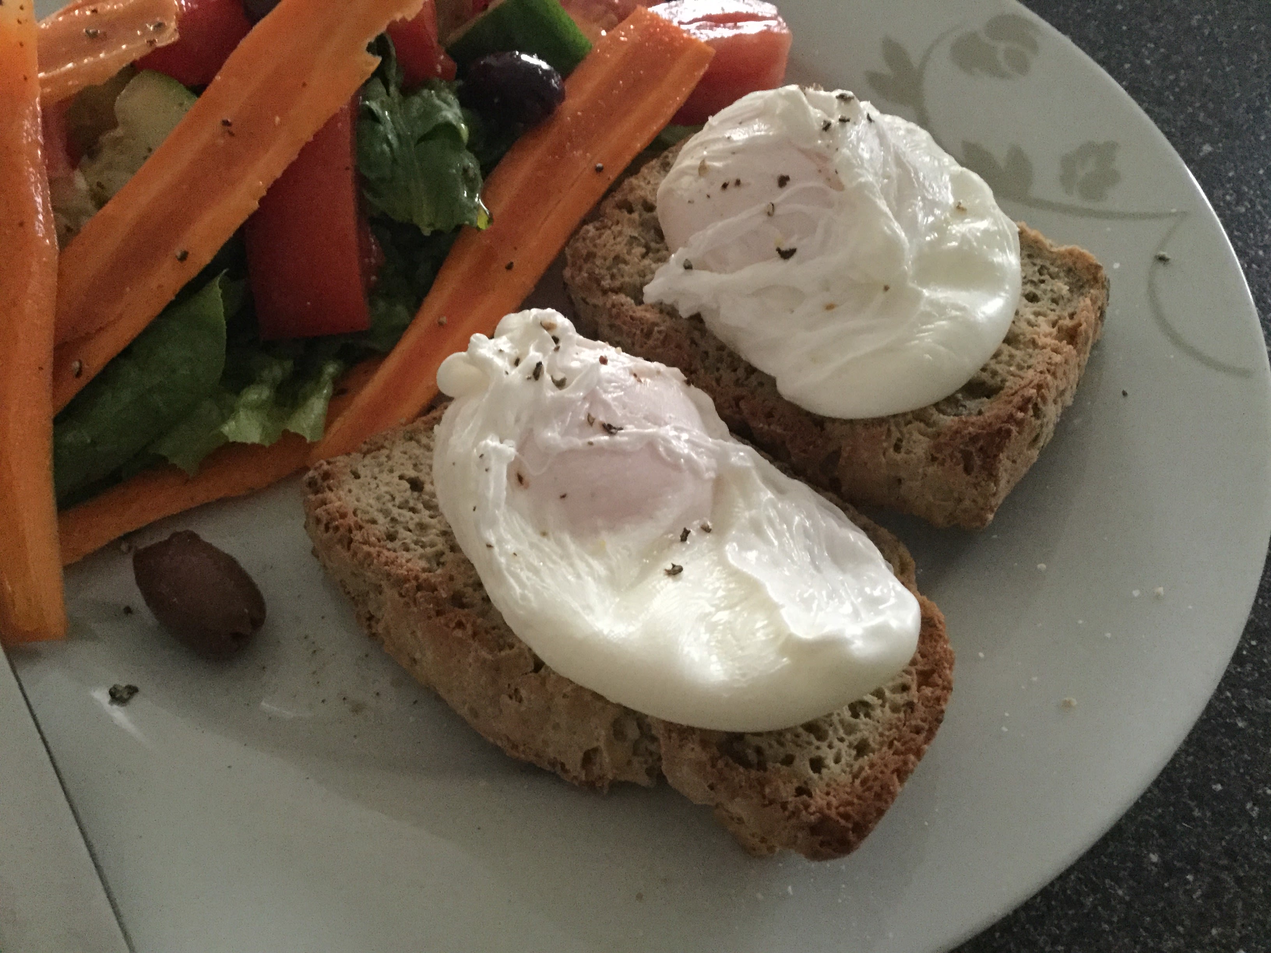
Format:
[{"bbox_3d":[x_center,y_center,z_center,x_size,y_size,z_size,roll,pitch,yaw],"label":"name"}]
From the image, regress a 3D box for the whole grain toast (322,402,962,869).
[{"bbox_3d":[-0.002,0.023,0.201,0.098,0.022,0.048,29,58,16],"label":"whole grain toast"}]

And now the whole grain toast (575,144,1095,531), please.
[{"bbox_3d":[0.041,-0.033,0.242,0.097,0.023,0.054,23,57,12],"label":"whole grain toast"}]

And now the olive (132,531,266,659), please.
[{"bbox_3d":[-0.077,0.021,0.202,0.018,0.016,0.029,-37,65,-25],"label":"olive"}]

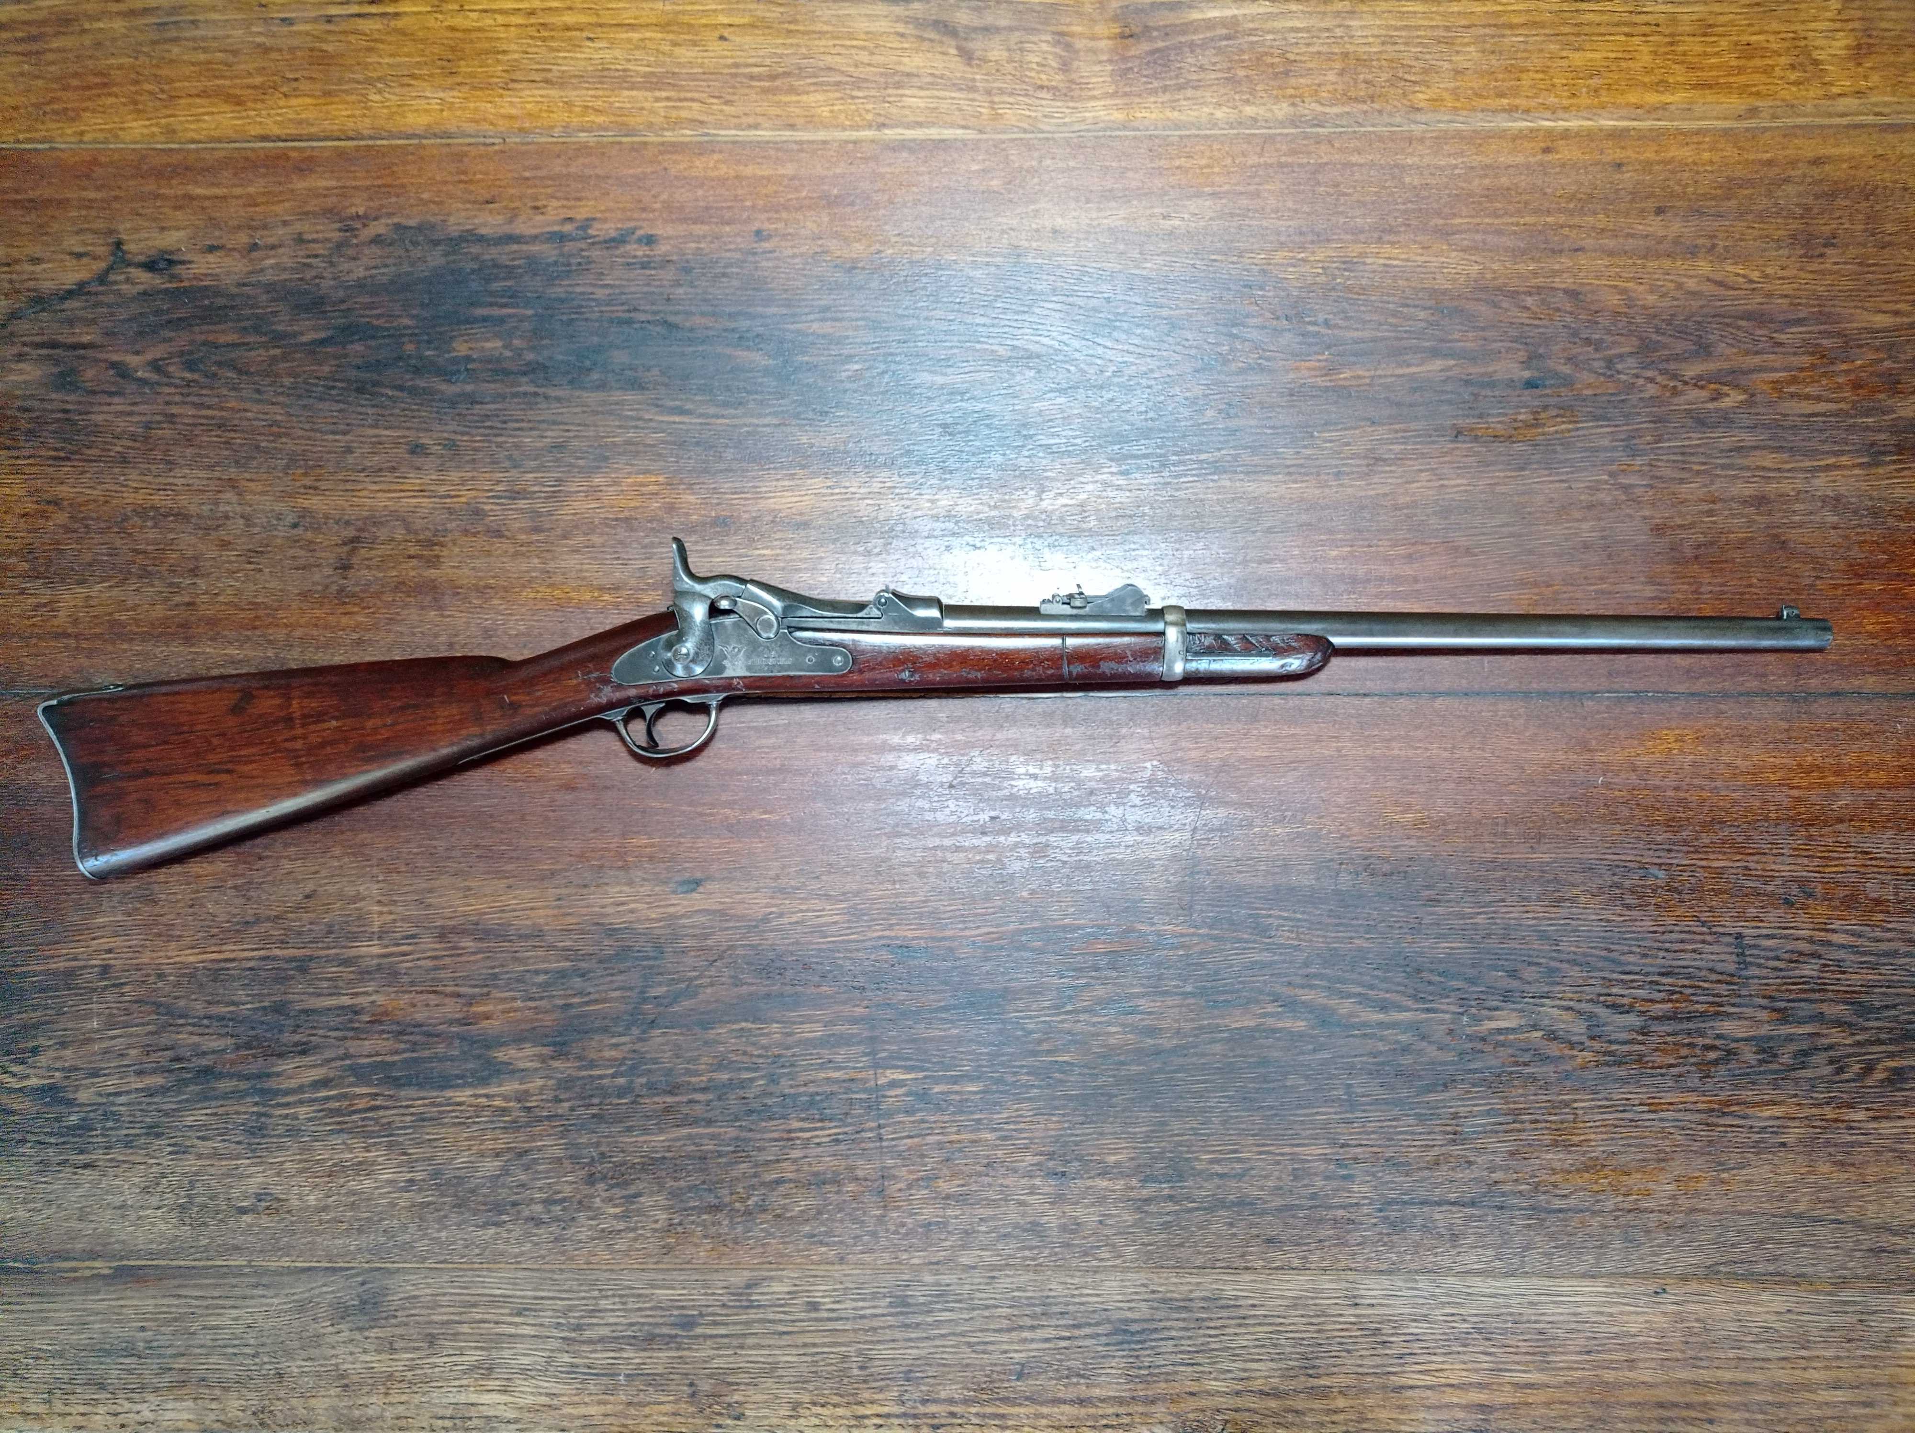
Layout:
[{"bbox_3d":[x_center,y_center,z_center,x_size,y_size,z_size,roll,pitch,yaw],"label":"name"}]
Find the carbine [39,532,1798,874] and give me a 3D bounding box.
[{"bbox_3d":[-0.023,0.000,0.903,1.049,0.060,0.205,1,89,2],"label":"carbine"}]

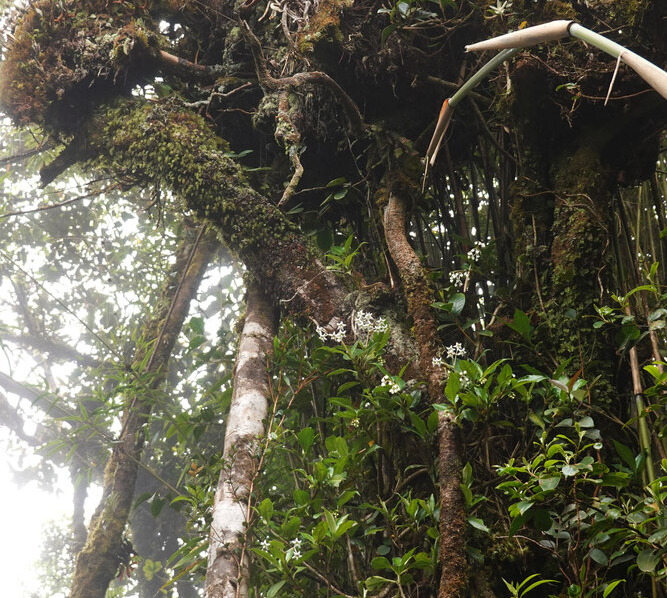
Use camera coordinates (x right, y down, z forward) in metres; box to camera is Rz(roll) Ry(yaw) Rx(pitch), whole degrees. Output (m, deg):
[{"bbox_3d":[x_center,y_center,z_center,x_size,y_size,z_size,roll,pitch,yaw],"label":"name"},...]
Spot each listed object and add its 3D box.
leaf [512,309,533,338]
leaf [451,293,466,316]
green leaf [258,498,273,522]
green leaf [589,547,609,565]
[{"bbox_3d":[0.526,0.068,3.400,0.047,0.091,0.016,-27,-14,2],"label":"leaf"},{"bbox_3d":[0.338,0.015,3.300,0.043,0.067,0.016,11,-14,8],"label":"leaf"},{"bbox_3d":[-0.178,0.551,3.200,0.039,0.069,0.016,-1,-14,-4],"label":"green leaf"},{"bbox_3d":[0.650,0.632,3.000,0.062,0.033,0.016,42,-9,14],"label":"green leaf"}]

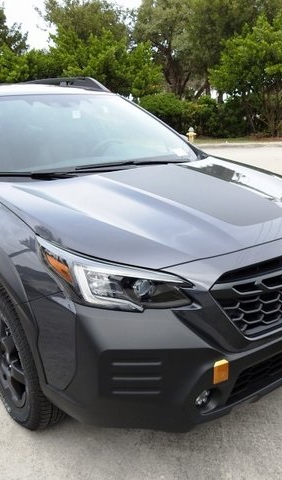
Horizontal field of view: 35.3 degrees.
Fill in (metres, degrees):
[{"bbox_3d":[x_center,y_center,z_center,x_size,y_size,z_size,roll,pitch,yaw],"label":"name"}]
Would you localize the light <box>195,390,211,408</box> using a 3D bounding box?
[{"bbox_3d":[0.215,0.563,1.597,0.085,0.080,0.055,-14,20,-35],"label":"light"}]

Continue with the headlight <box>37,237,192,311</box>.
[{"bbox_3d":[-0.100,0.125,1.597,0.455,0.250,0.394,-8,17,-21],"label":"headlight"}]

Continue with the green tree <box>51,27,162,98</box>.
[{"bbox_3d":[-1.931,-7.928,22.967,5.700,5.500,5.200,-3,16,-3],"label":"green tree"}]

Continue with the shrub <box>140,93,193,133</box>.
[{"bbox_3d":[1.397,-7.136,25.300,3.100,2.450,2.500,-2,16,0],"label":"shrub"}]

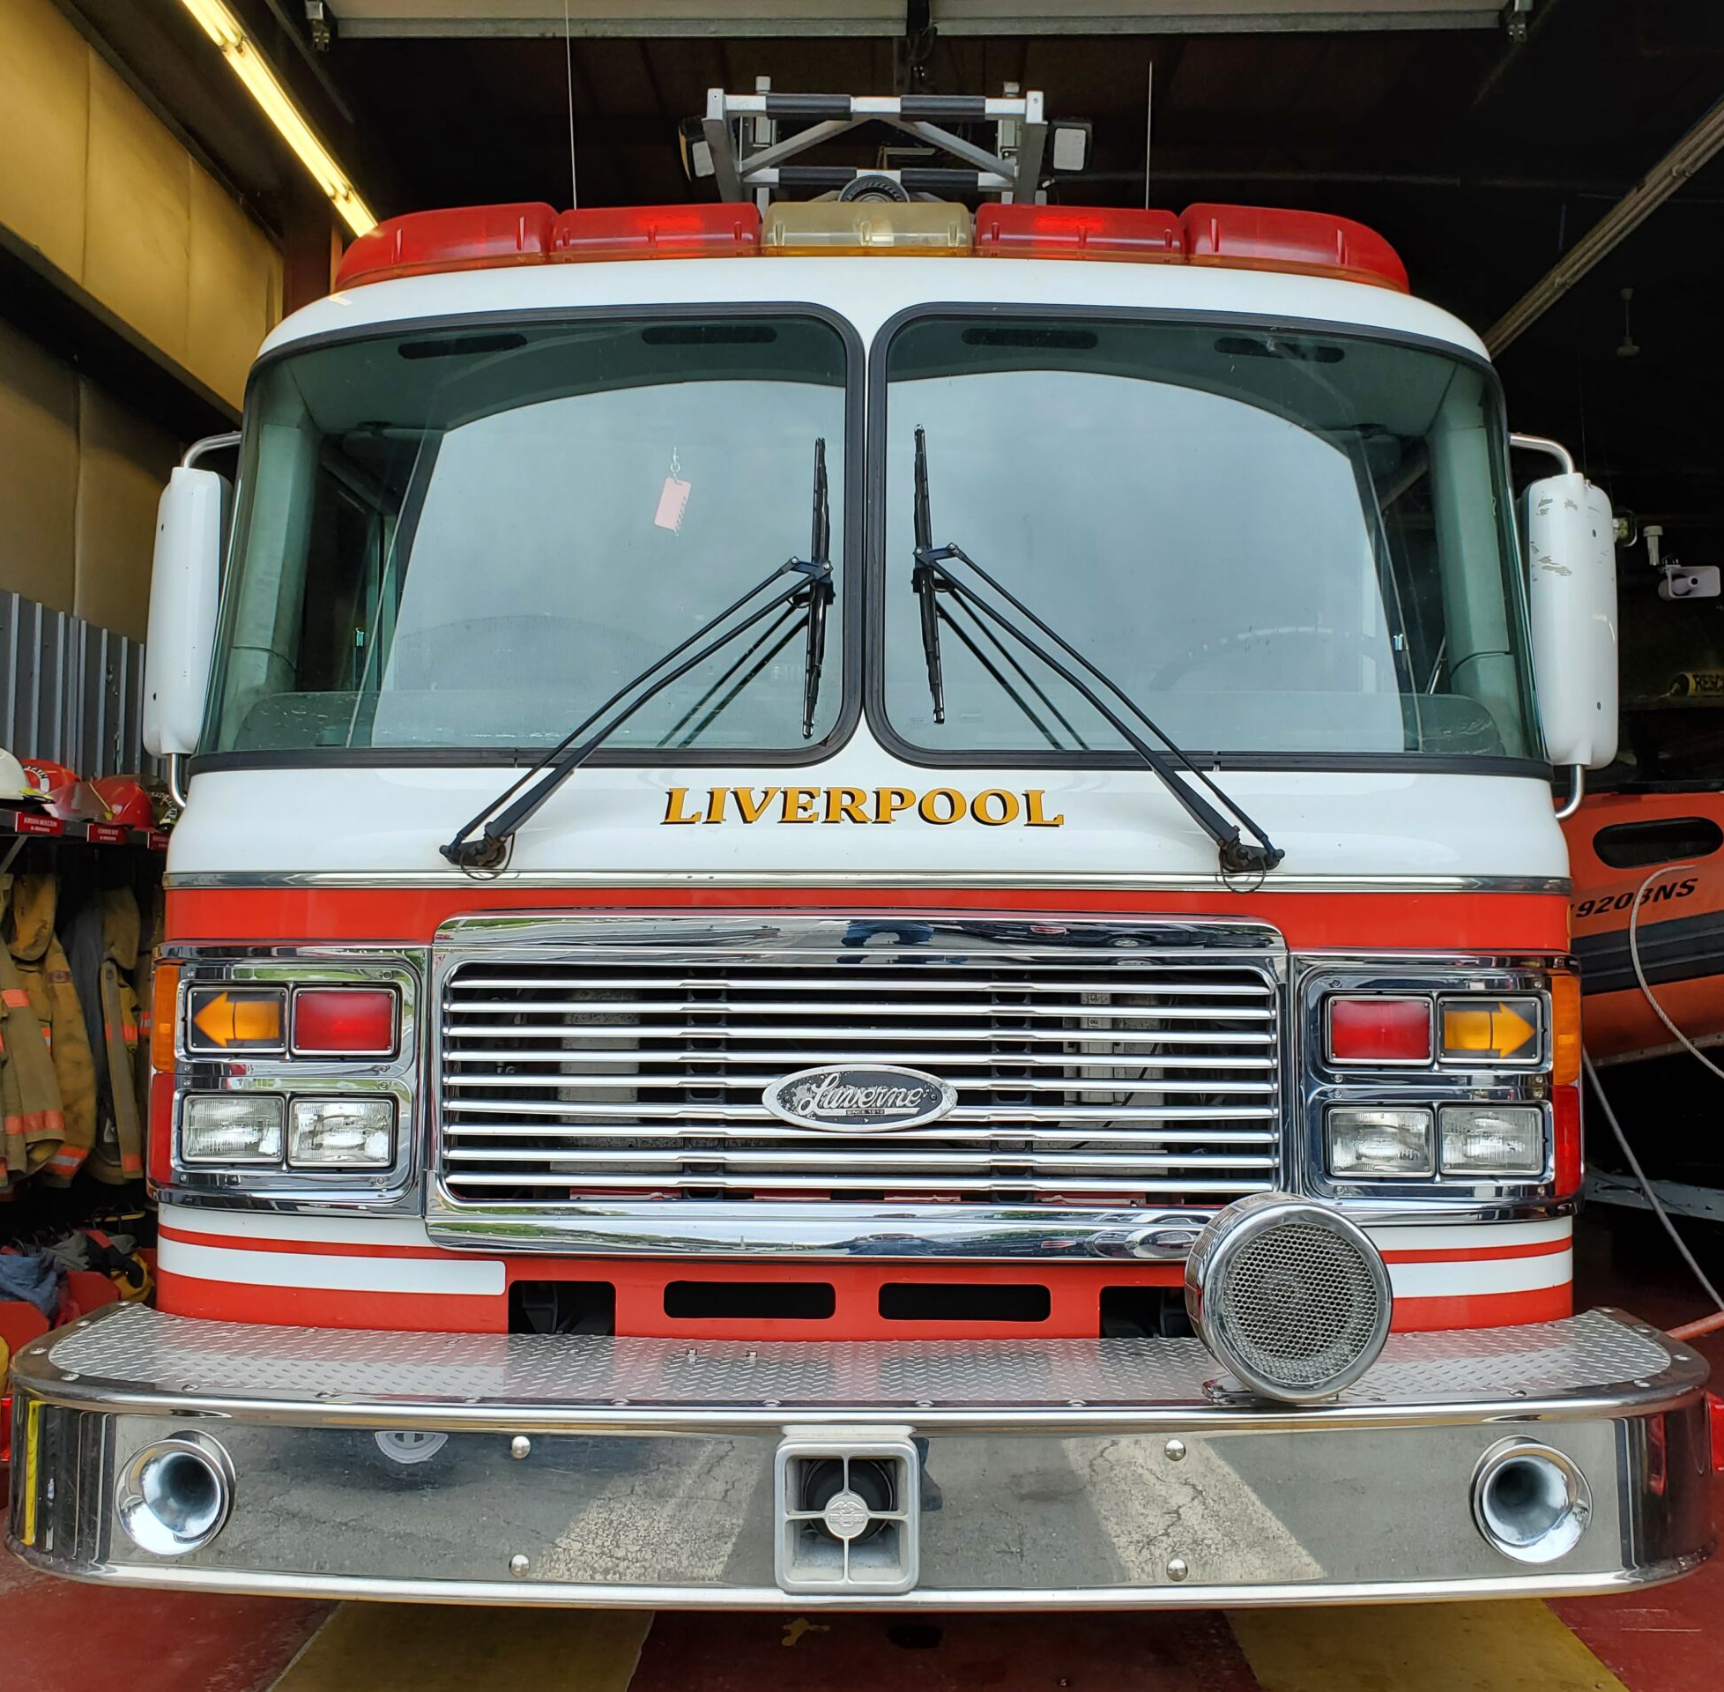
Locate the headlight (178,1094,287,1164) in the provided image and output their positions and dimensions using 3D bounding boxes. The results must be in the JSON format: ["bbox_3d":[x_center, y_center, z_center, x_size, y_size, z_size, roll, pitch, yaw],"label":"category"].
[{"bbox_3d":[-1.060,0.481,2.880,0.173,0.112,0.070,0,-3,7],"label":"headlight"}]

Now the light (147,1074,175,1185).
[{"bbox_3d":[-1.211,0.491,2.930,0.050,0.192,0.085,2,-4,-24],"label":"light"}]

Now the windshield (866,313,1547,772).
[{"bbox_3d":[0.586,-0.520,2.912,1.109,0.784,0.190,1,-10,-7],"label":"windshield"}]

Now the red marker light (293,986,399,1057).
[{"bbox_3d":[-0.826,0.284,2.745,0.172,0.112,0.055,0,-3,8],"label":"red marker light"}]

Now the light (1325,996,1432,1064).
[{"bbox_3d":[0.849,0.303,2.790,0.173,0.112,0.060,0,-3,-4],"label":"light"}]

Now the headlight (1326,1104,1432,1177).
[{"bbox_3d":[0.846,0.486,2.780,0.173,0.112,0.070,0,-3,-4],"label":"headlight"}]

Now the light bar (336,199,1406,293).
[{"bbox_3d":[0.008,-1.091,3.260,1.970,0.150,0.360,0,-3,0],"label":"light bar"}]

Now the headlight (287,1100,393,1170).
[{"bbox_3d":[-0.827,0.461,2.740,0.172,0.112,0.065,0,-3,8],"label":"headlight"}]

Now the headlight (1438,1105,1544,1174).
[{"bbox_3d":[1.014,0.479,2.770,0.172,0.112,0.065,1,-3,-6],"label":"headlight"}]

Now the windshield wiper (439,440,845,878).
[{"bbox_3d":[-0.351,-0.322,2.748,0.619,0.737,0.110,0,-10,2],"label":"windshield wiper"}]

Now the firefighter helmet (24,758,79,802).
[{"bbox_3d":[-2.474,-0.192,5.200,0.330,0.185,0.260,1,-3,-8],"label":"firefighter helmet"}]

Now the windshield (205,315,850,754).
[{"bbox_3d":[-0.582,-0.520,2.912,1.118,0.776,0.190,0,-10,7],"label":"windshield"}]

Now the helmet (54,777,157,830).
[{"bbox_3d":[-2.434,-0.137,5.500,0.330,0.185,0.260,1,-3,-5],"label":"helmet"}]

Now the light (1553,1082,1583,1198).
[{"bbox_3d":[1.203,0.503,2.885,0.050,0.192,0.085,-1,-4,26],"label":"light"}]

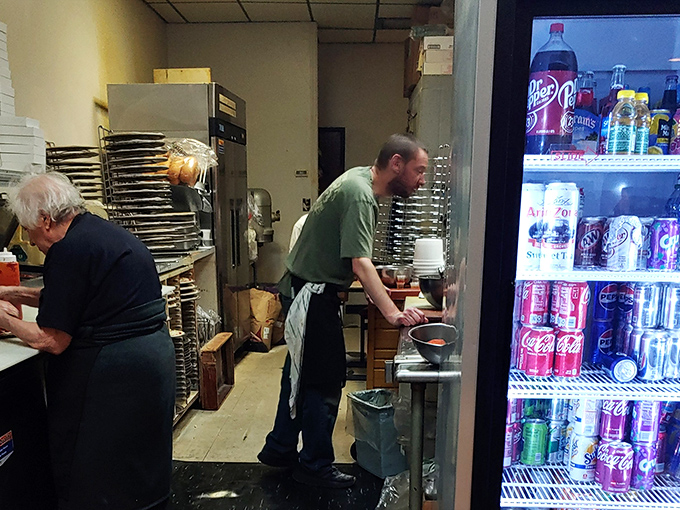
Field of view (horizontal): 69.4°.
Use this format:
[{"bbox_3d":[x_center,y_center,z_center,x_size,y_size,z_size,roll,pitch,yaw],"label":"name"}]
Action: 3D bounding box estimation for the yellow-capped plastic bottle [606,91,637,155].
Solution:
[{"bbox_3d":[0.685,-0.313,1.183,0.057,0.153,0.057,1,9,3],"label":"yellow-capped plastic bottle"}]

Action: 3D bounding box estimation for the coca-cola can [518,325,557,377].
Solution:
[{"bbox_3d":[0.534,0.257,1.310,0.066,0.122,0.066,0,10,0],"label":"coca-cola can"}]

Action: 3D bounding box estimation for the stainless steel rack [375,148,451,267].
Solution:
[{"bbox_3d":[0.395,-0.258,2.828,0.370,0.690,0.340,1,9,3],"label":"stainless steel rack"}]

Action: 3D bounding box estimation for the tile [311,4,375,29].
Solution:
[{"bbox_3d":[0.042,-2.225,4.585,0.610,0.020,0.610,1,7,2],"label":"tile"}]

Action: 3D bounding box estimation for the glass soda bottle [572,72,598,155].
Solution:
[{"bbox_3d":[0.607,-0.346,1.217,0.062,0.205,0.062,0,11,2],"label":"glass soda bottle"}]

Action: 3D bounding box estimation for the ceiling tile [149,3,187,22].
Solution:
[{"bbox_3d":[-1.601,-2.253,4.572,0.205,0.020,0.550,0,10,0],"label":"ceiling tile"}]

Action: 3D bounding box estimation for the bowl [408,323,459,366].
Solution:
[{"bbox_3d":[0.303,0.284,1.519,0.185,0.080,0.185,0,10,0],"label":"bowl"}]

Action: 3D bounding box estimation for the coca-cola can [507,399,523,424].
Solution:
[{"bbox_3d":[0.482,0.417,1.393,0.066,0.122,0.066,1,7,2],"label":"coca-cola can"}]

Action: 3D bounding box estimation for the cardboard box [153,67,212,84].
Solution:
[{"bbox_3d":[-1.205,-1.364,3.778,0.430,0.130,0.220,0,9,-5],"label":"cardboard box"}]

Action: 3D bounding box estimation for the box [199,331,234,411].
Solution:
[{"bbox_3d":[-0.773,0.735,3.137,0.095,0.372,0.355,1,9,3],"label":"box"}]

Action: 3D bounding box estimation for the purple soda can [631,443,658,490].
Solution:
[{"bbox_3d":[0.807,0.553,1.314,0.066,0.122,0.066,1,7,2],"label":"purple soda can"}]

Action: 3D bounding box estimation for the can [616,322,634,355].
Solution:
[{"bbox_3d":[0.831,0.242,1.409,0.066,0.122,0.066,1,7,2],"label":"can"}]

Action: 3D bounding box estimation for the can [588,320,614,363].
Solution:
[{"bbox_3d":[0.725,0.234,1.343,0.066,0.122,0.066,0,10,0],"label":"can"}]

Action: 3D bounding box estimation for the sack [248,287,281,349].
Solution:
[{"bbox_3d":[-0.623,0.530,4.147,0.290,0.507,0.240,0,11,2],"label":"sack"}]

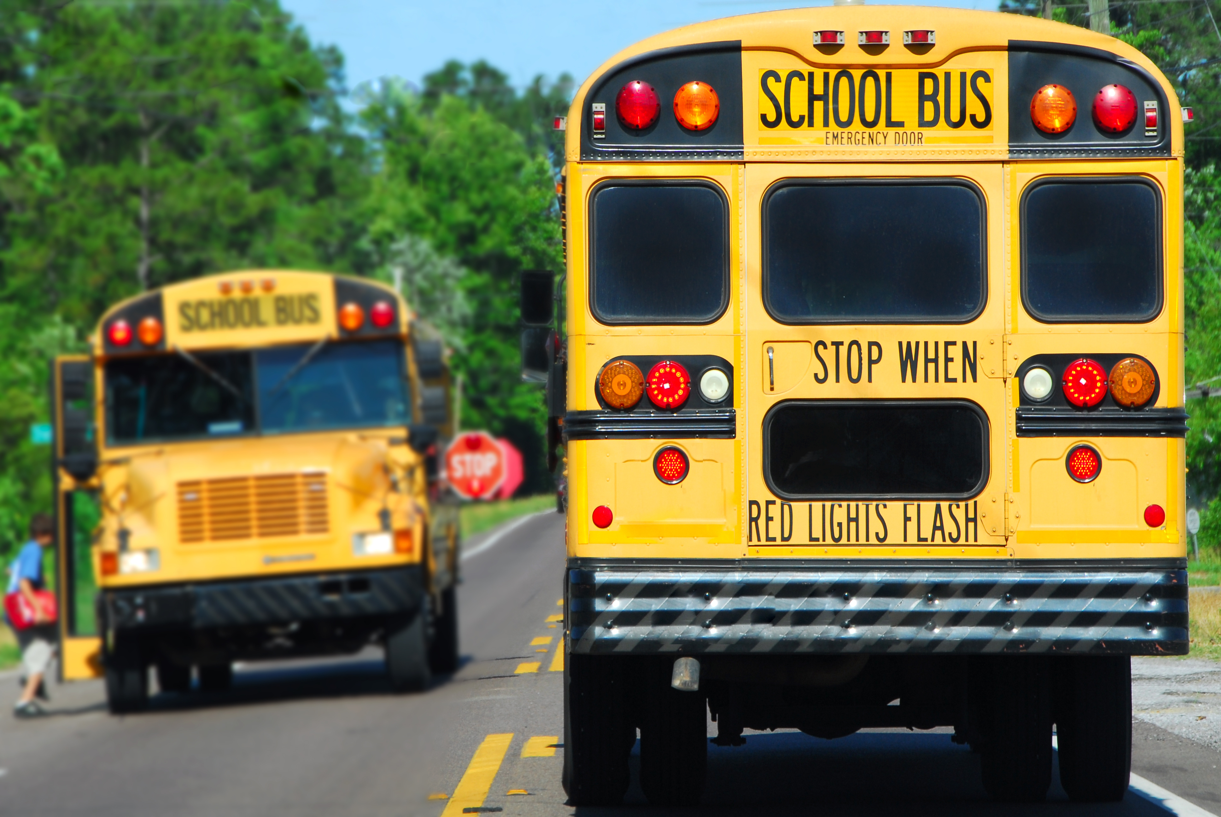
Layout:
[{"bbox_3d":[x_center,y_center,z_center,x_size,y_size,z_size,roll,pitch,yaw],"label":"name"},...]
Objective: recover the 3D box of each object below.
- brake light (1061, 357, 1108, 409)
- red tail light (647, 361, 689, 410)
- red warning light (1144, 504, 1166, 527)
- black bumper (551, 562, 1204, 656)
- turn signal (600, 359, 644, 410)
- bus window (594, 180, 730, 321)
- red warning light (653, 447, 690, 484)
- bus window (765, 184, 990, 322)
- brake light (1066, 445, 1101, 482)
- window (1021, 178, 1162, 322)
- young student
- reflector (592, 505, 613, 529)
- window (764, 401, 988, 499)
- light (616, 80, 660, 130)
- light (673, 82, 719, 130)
[{"bbox_3d":[1.841,-0.100,25.680,0.178,0.192,0.060,0,-1,0],"label":"brake light"},{"bbox_3d":[0.224,-0.094,25.680,0.170,0.189,0.060,0,-1,0],"label":"red tail light"},{"bbox_3d":[2.104,0.416,25.593,0.082,0.090,0.015,-1,-1,0],"label":"red warning light"},{"bbox_3d":[1.040,0.777,25.680,2.409,0.362,0.220,0,-1,0],"label":"black bumper"},{"bbox_3d":[0.044,-0.094,25.680,0.181,0.196,0.060,0,-1,0],"label":"turn signal"},{"bbox_3d":[0.189,-0.604,25.600,0.544,0.566,0.040,-1,-1,0],"label":"bus window"},{"bbox_3d":[0.237,0.219,25.700,0.137,0.146,0.050,0,-1,0],"label":"red warning light"},{"bbox_3d":[1.023,-0.606,25.600,0.872,0.566,0.040,-1,-1,0],"label":"bus window"},{"bbox_3d":[1.830,0.214,25.590,0.141,0.155,0.040,-1,-1,0],"label":"brake light"},{"bbox_3d":[1.869,-0.615,25.720,0.548,0.567,0.040,0,-1,0],"label":"window"},{"bbox_3d":[-4.177,1.497,47.800,0.400,1.444,0.420,0,-1,-26],"label":"young student"},{"bbox_3d":[-0.030,0.420,25.700,0.080,0.092,0.020,0,-1,0],"label":"reflector"},{"bbox_3d":[1.030,0.163,25.600,0.876,0.385,0.040,-1,-1,0],"label":"window"},{"bbox_3d":[0.108,-1.171,25.565,0.175,0.191,0.070,-1,-1,0],"label":"light"},{"bbox_3d":[0.332,-1.168,25.565,0.179,0.193,0.070,-1,-1,0],"label":"light"}]

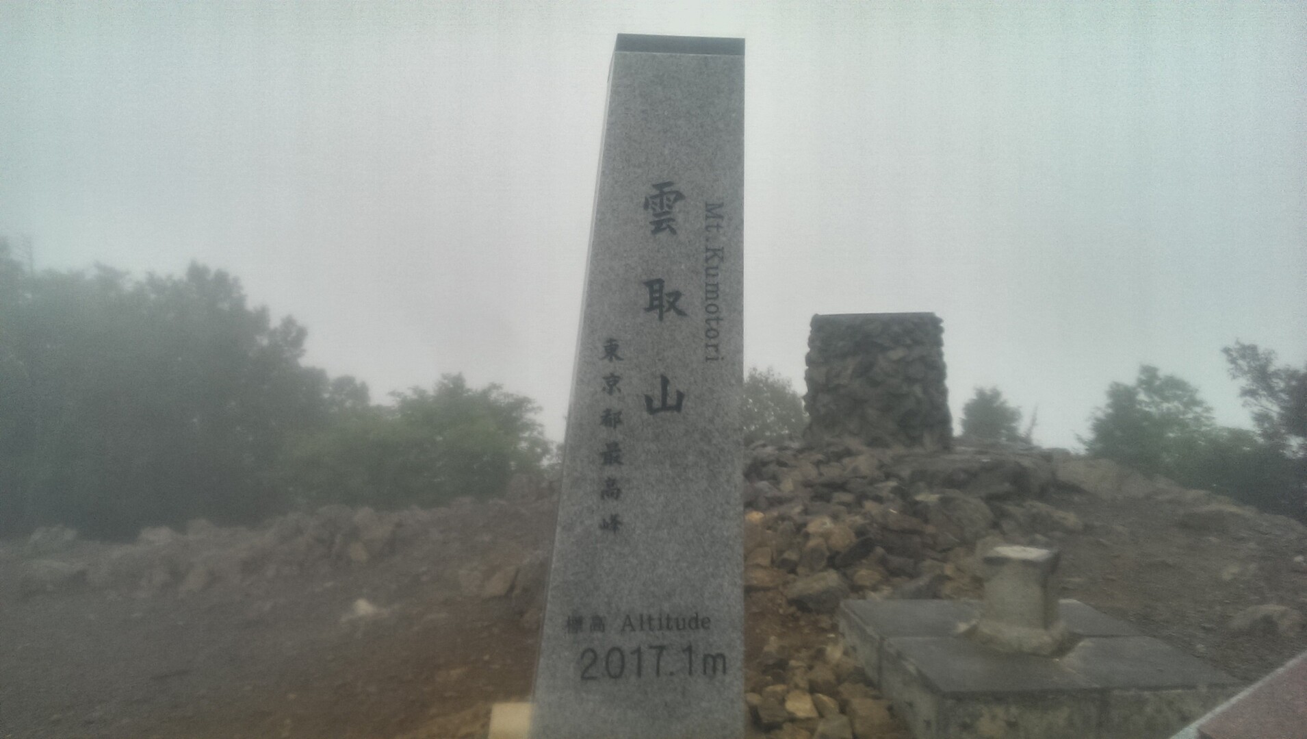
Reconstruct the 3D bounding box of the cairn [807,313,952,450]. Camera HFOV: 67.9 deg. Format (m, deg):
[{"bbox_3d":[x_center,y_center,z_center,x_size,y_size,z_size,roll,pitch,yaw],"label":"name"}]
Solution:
[{"bbox_3d":[1.550,0.085,6.700,0.960,0.920,0.930,1,3,12],"label":"cairn"}]

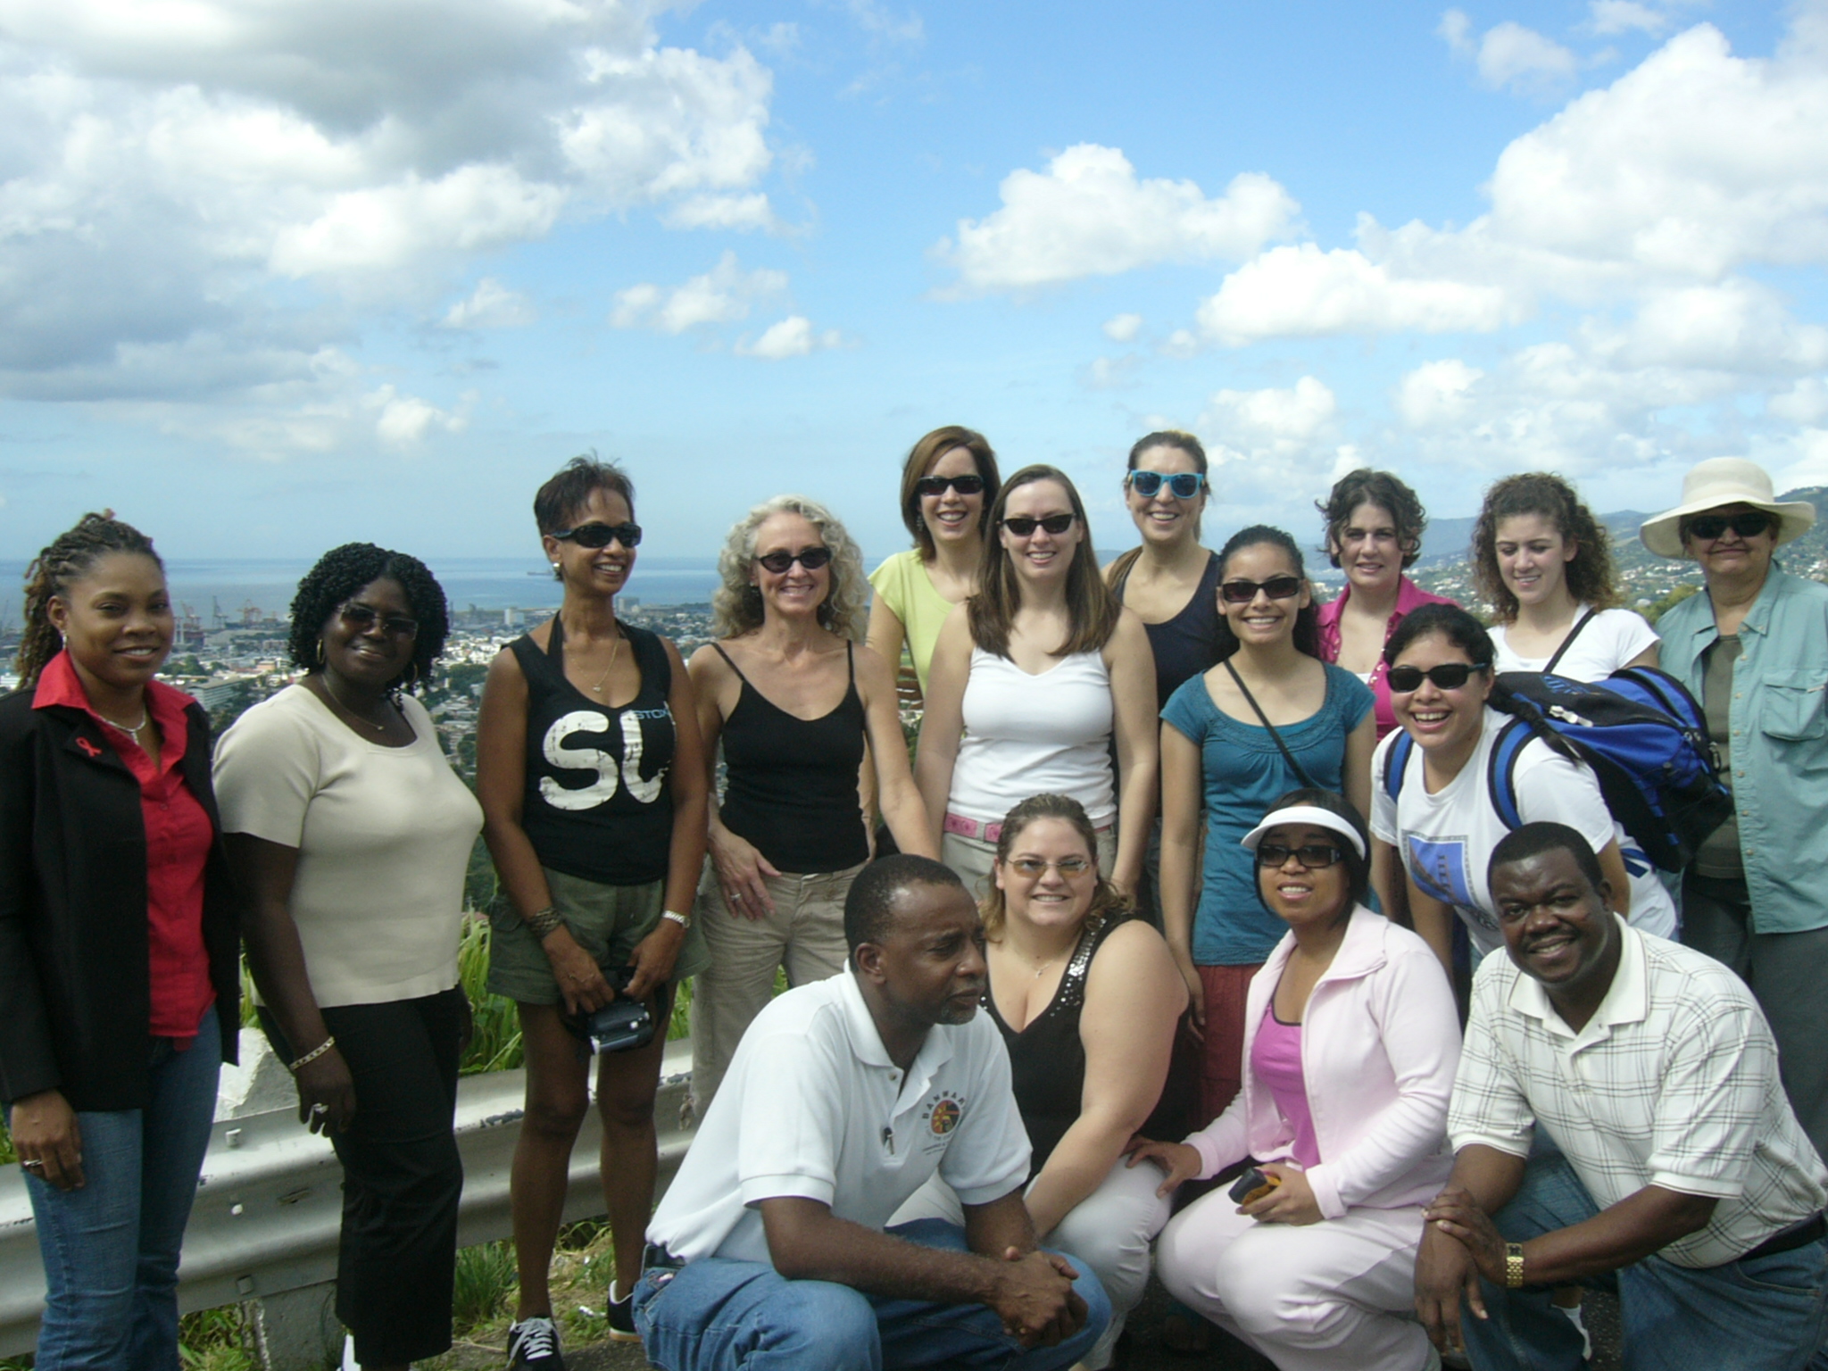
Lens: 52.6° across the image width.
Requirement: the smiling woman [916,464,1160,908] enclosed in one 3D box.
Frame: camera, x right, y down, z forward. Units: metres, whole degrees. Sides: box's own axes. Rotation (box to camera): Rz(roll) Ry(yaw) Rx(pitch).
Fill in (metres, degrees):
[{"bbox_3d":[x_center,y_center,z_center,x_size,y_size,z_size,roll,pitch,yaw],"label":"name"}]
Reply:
[{"bbox_3d":[0.241,0.408,3.623,0.470,1.670,0.290,0,4,0],"label":"smiling woman"}]

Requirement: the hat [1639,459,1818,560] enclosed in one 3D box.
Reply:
[{"bbox_3d":[1.575,-0.339,3.580,0.340,0.155,0.350,1,-6,15],"label":"hat"}]

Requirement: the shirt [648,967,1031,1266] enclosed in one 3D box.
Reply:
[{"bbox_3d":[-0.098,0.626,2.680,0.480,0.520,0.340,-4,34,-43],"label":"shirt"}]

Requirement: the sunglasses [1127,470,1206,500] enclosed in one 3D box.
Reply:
[{"bbox_3d":[0.505,-0.399,3.690,0.145,0.050,0.145,0,4,6],"label":"sunglasses"}]

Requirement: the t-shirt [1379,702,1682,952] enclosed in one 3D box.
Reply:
[{"bbox_3d":[0.982,0.236,2.980,0.440,0.530,0.300,4,44,42],"label":"t-shirt"}]

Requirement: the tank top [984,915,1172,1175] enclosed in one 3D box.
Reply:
[{"bbox_3d":[0.254,0.609,3.000,0.380,0.520,0.280,1,13,18],"label":"tank top"}]

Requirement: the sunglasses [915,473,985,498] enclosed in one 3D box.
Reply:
[{"bbox_3d":[0.077,-0.405,3.740,0.140,0.045,0.140,0,4,0],"label":"sunglasses"}]

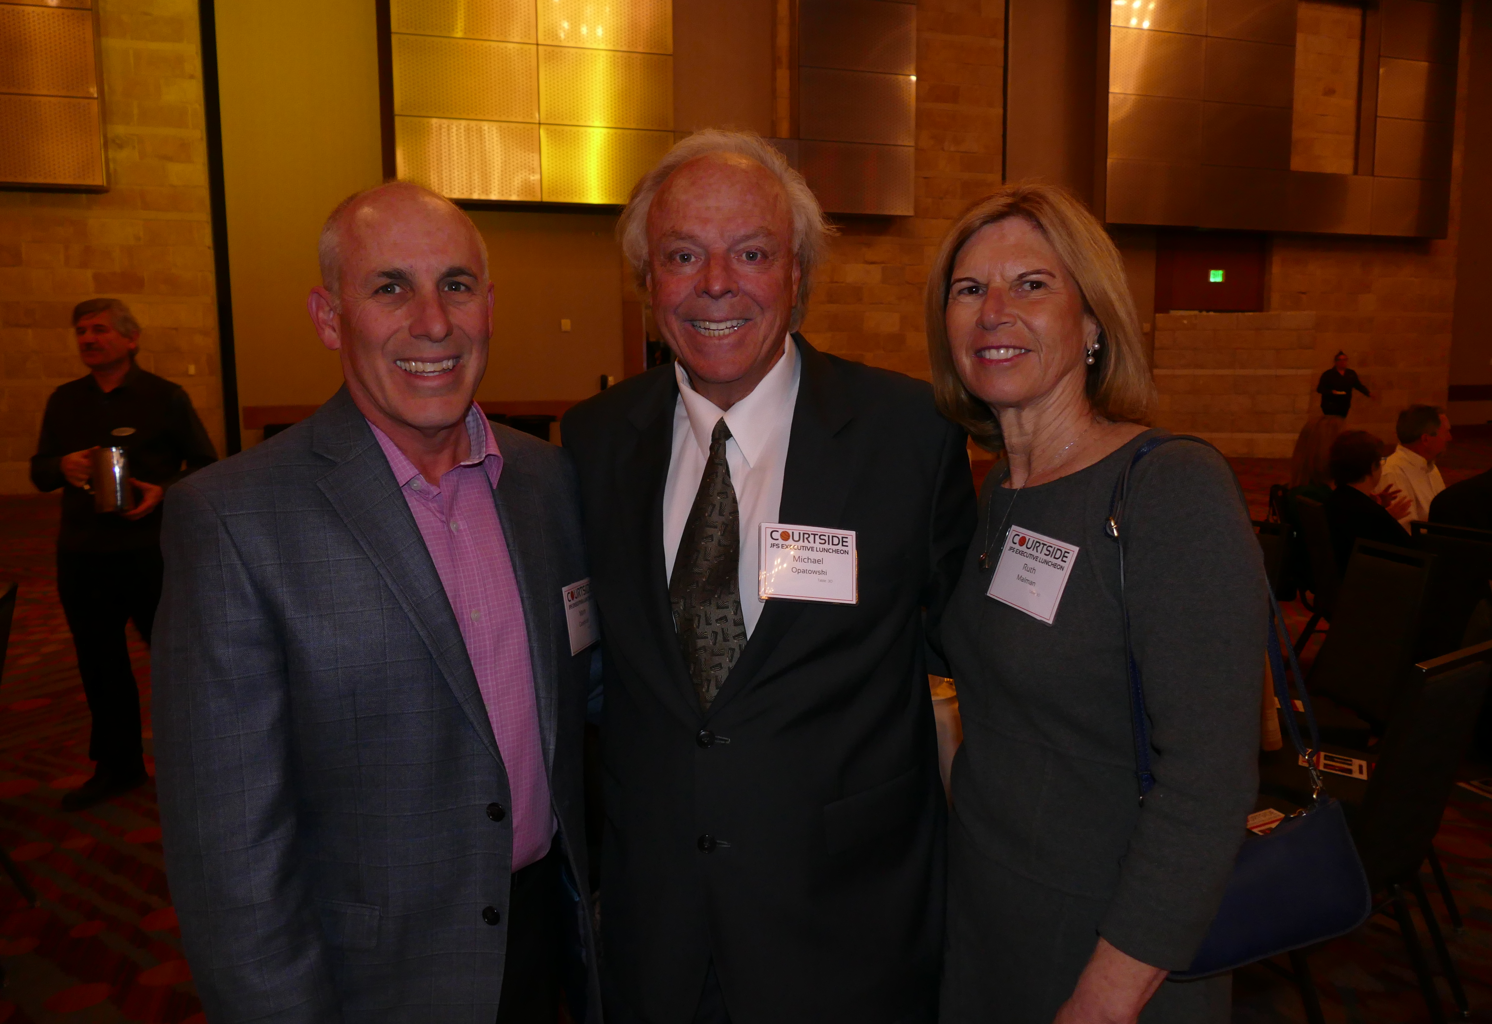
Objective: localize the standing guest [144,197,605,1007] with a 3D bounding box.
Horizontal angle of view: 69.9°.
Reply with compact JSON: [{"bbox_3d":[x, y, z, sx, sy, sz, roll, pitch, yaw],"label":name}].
[{"bbox_3d":[-0.374,0.480,1.234,0.380,1.666,0.530,5,8,42],"label":"standing guest"}]

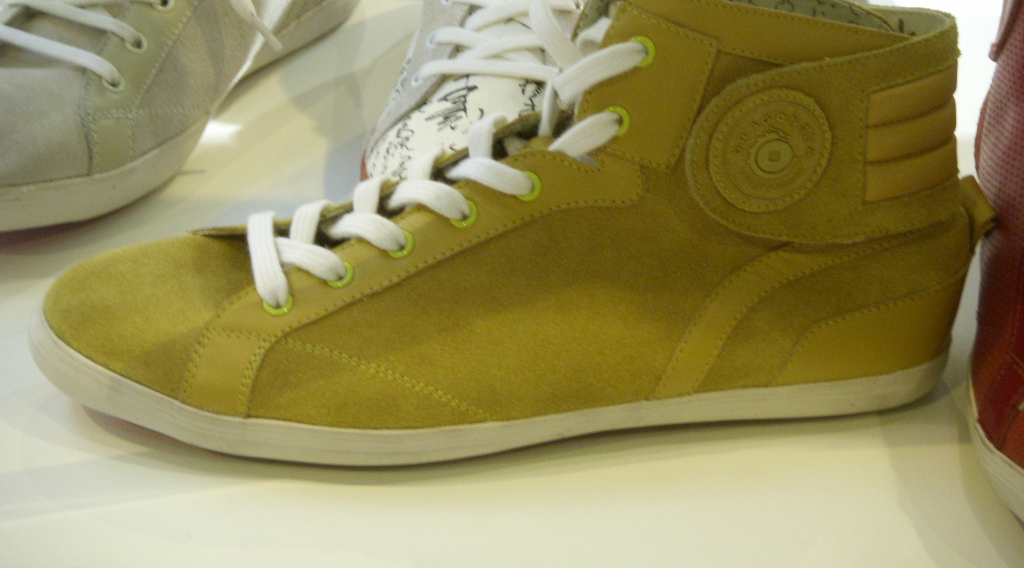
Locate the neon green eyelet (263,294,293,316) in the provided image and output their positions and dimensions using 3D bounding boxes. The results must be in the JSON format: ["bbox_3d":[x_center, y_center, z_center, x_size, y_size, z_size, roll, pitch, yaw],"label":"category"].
[{"bbox_3d":[-0.069,0.005,0.540,0.009,0.003,0.009,-1,65,-4],"label":"neon green eyelet"}]

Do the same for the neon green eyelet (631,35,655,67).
[{"bbox_3d":[0.037,-0.066,0.520,0.009,0.009,0.003,10,6,20],"label":"neon green eyelet"}]

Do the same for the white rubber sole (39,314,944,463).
[{"bbox_3d":[-0.004,0.019,0.584,0.297,0.030,0.102,-3,25,-7],"label":"white rubber sole"}]

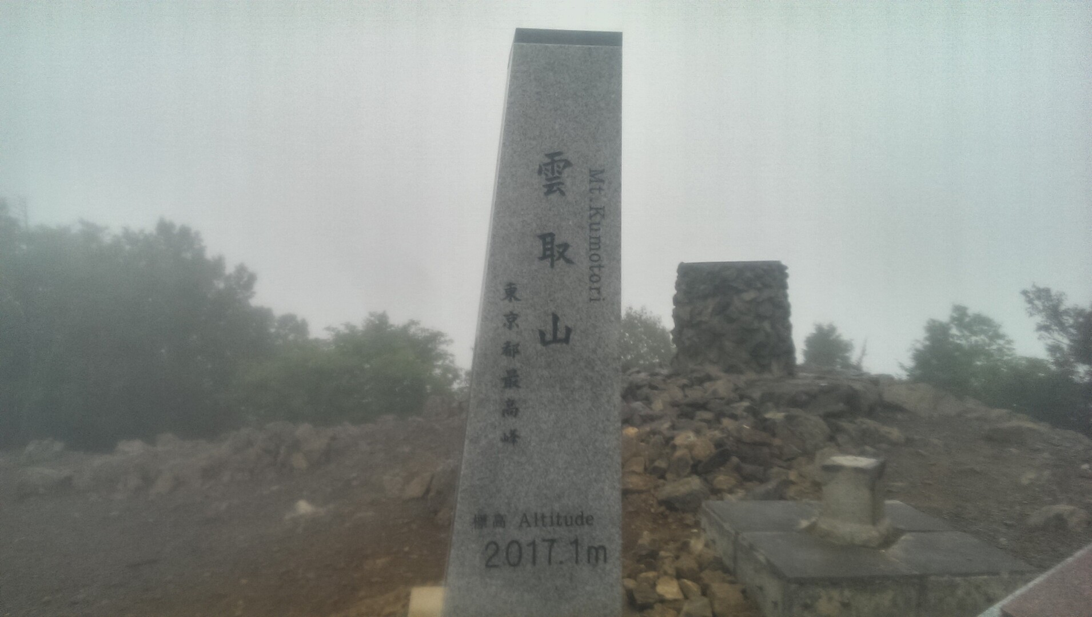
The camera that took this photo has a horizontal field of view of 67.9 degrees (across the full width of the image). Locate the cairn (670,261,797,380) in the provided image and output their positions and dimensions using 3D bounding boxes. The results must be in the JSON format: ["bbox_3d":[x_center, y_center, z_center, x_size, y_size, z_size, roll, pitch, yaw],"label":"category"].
[{"bbox_3d":[1.550,0.085,6.700,0.960,0.920,0.930,1,3,12],"label":"cairn"}]

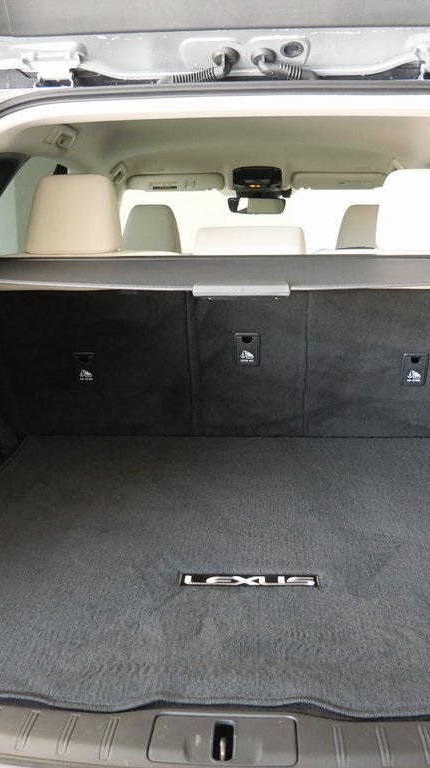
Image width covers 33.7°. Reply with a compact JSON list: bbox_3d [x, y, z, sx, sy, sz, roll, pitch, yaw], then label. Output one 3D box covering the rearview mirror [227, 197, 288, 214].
[{"bbox_3d":[0.183,-0.777,3.100,0.250,0.070,0.040,3,17,19],"label":"rearview mirror"}]

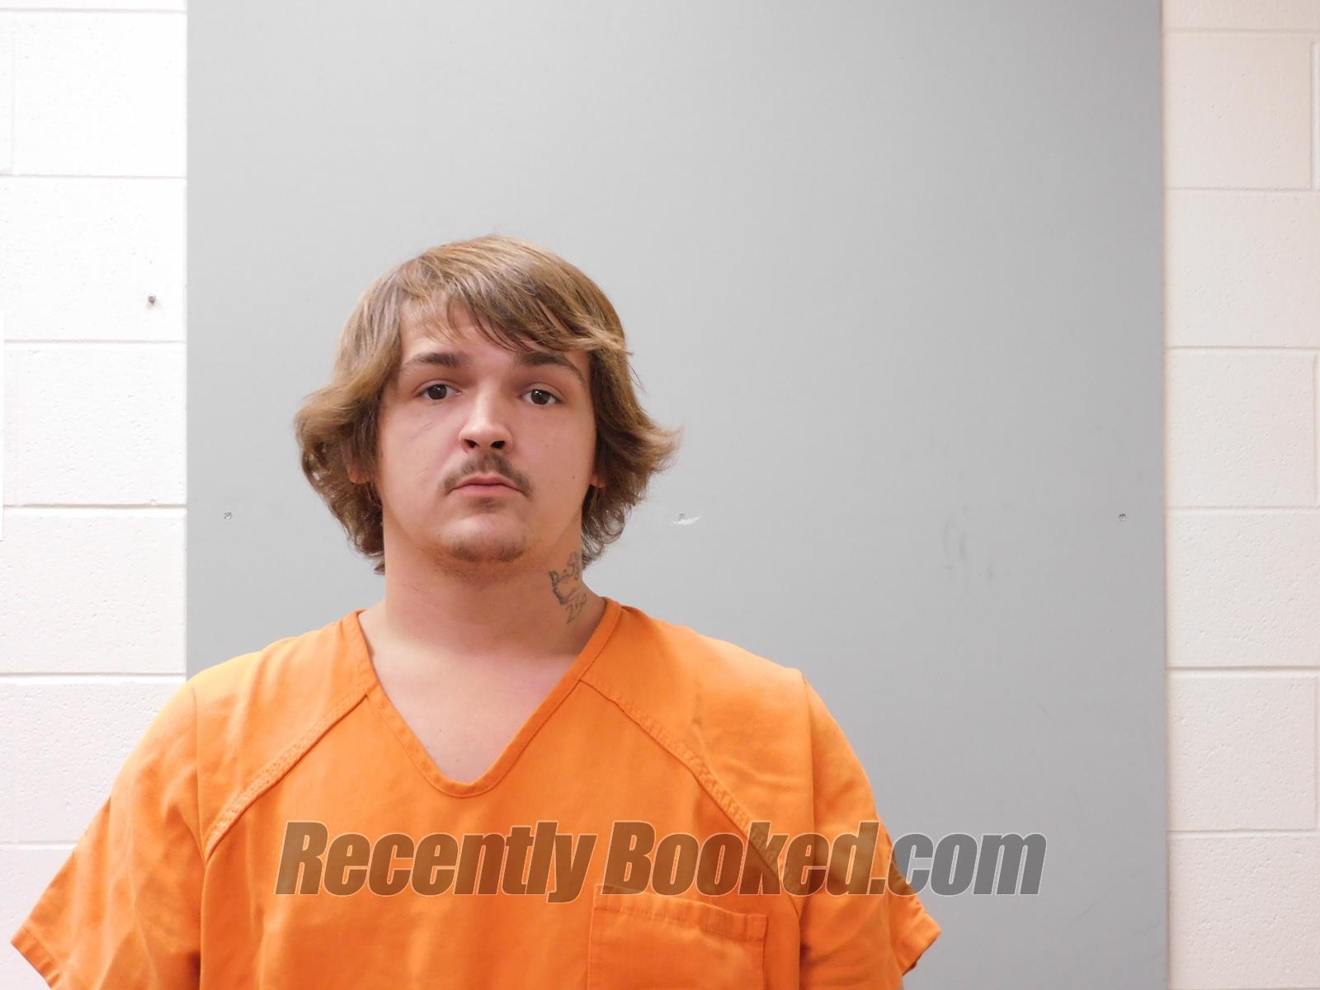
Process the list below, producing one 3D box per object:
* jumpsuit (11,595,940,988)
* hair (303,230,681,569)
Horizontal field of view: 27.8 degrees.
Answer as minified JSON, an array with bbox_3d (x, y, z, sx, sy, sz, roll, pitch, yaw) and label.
[{"bbox_3d":[-0.124,0.430,1.800,0.620,0.740,0.290,0,-1,5],"label":"jumpsuit"},{"bbox_3d":[-0.114,-0.060,1.760,0.252,0.225,0.230,2,-5,-3],"label":"hair"}]

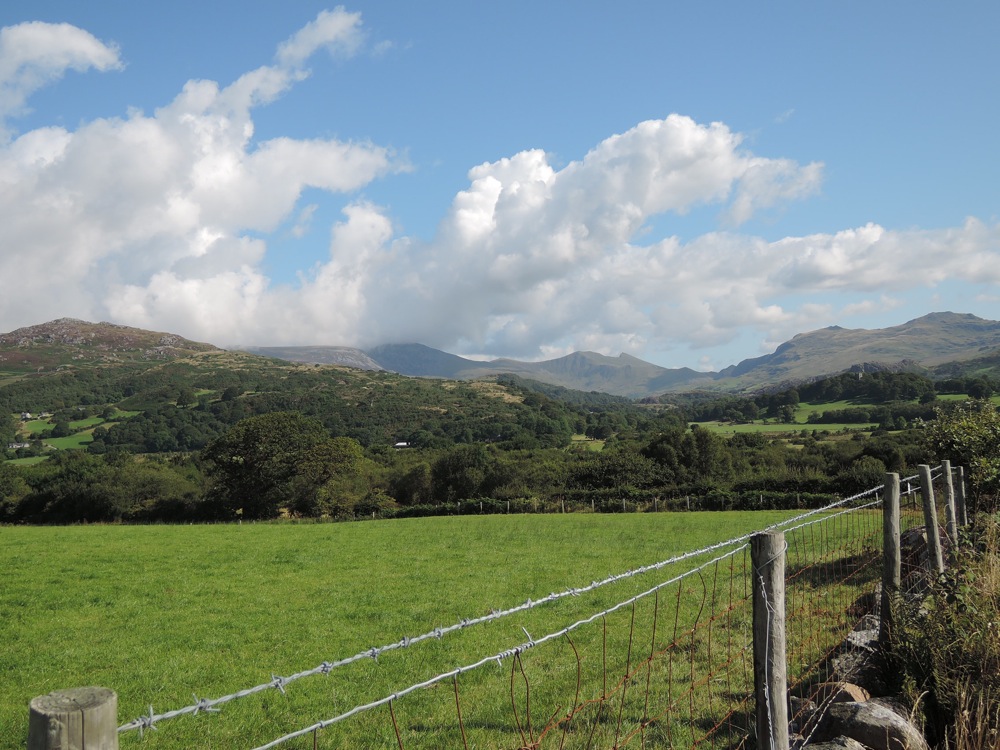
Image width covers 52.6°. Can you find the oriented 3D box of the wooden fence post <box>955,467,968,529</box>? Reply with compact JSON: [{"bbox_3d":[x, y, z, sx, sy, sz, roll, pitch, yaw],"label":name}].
[{"bbox_3d":[6.174,1.707,13.481,0.088,0.950,0.088,-3,-3,27],"label":"wooden fence post"}]

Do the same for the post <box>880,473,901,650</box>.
[{"bbox_3d":[2.178,1.060,5.630,0.092,1.020,0.092,1,-3,27],"label":"post"}]

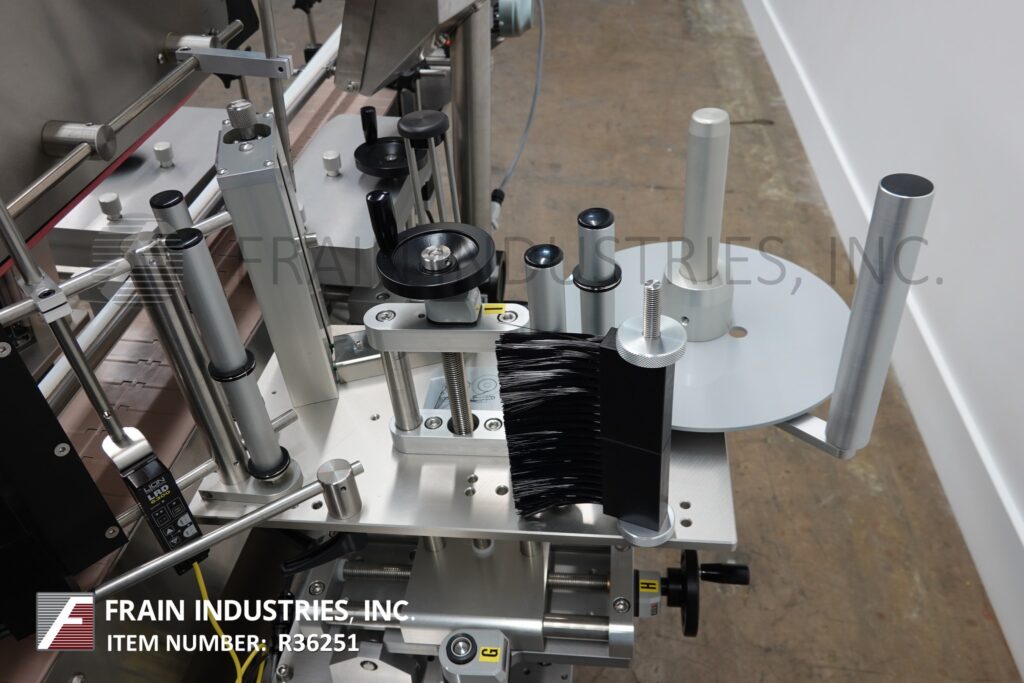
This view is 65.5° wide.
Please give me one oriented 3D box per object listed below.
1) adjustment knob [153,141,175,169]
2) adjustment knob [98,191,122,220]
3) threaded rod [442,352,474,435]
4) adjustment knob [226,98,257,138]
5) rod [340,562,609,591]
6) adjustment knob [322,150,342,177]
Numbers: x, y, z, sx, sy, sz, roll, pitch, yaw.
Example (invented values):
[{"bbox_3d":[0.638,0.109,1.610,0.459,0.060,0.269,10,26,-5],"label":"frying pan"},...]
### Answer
[{"bbox_3d":[-0.532,-0.284,1.216,0.024,0.032,0.024,0,37,8],"label":"adjustment knob"},{"bbox_3d":[-0.516,-0.172,1.028,0.024,0.029,0.024,-5,34,0],"label":"adjustment knob"},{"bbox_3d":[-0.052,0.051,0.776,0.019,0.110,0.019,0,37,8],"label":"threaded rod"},{"bbox_3d":[-0.270,-0.224,0.800,0.023,0.031,0.023,0,37,8],"label":"adjustment knob"},{"bbox_3d":[-0.048,0.279,0.938,0.316,0.019,0.019,0,37,8],"label":"rod"},{"bbox_3d":[-0.261,-0.255,1.145,0.025,0.030,0.025,0,37,8],"label":"adjustment knob"}]

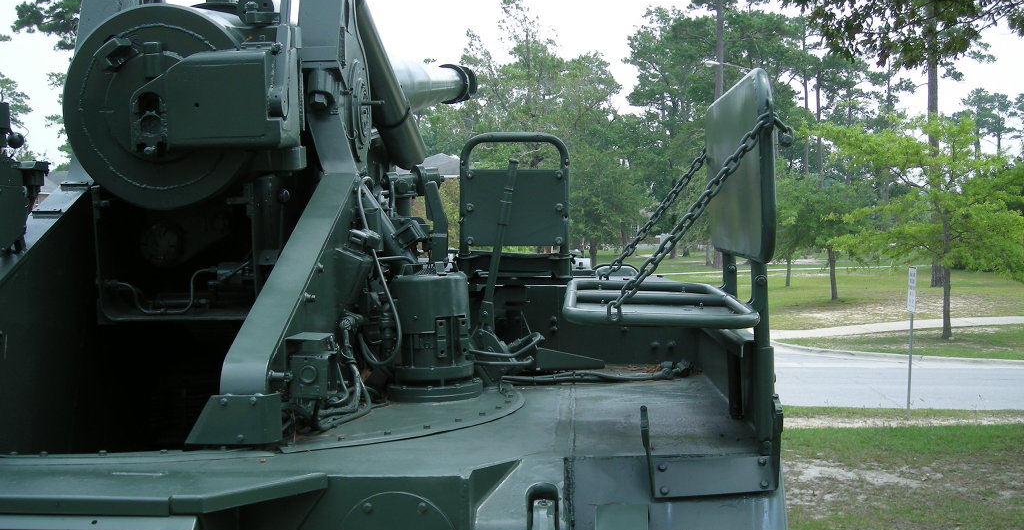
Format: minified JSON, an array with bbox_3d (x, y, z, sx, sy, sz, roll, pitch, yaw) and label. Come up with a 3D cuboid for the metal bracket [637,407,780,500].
[{"bbox_3d":[0.405,0.376,2.630,0.265,0.180,0.105,0,1,-2],"label":"metal bracket"}]

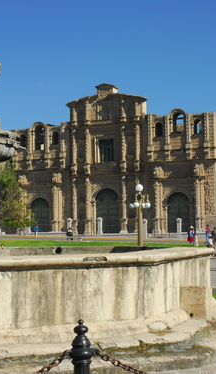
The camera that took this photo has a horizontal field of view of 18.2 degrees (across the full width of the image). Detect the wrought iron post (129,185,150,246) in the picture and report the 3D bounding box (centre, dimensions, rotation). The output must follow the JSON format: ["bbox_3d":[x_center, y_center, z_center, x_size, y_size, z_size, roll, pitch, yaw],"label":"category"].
[{"bbox_3d":[1.750,2.025,37.000,1.200,4.300,1.200,-1,-4,0],"label":"wrought iron post"}]

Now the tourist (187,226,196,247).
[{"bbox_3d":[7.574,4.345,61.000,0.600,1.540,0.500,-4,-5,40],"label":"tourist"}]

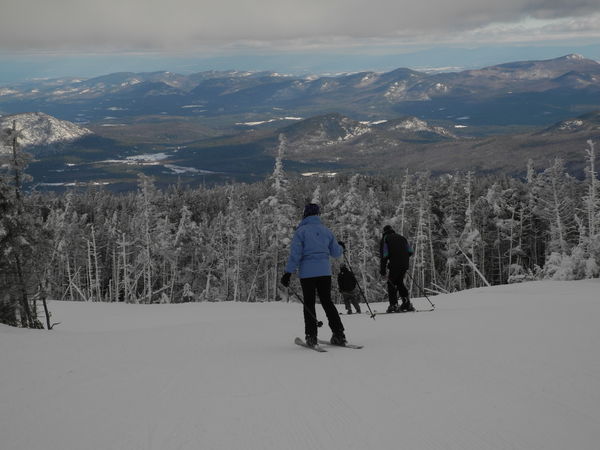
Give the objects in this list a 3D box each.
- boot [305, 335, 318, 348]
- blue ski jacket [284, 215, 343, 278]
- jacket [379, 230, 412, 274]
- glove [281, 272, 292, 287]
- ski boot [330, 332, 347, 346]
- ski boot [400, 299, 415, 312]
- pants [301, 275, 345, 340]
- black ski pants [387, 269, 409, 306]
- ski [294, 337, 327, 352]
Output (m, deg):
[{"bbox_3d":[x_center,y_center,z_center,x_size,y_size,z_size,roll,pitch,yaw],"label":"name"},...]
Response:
[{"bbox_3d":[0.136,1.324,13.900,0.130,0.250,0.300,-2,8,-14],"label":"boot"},{"bbox_3d":[0.159,0.253,13.870,0.660,0.750,0.450,-2,8,-12],"label":"blue ski jacket"},{"bbox_3d":[1.847,0.522,22.800,0.540,0.800,0.460,-5,9,-32],"label":"jacket"},{"bbox_3d":[-0.159,0.641,13.870,0.120,0.170,0.130,-2,8,-12],"label":"glove"},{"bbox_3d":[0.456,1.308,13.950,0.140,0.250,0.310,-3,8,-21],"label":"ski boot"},{"bbox_3d":[2.084,1.551,22.850,0.140,0.280,0.310,-7,11,-44],"label":"ski boot"},{"bbox_3d":[0.265,0.902,13.900,0.480,0.840,0.360,-2,8,-13],"label":"pants"},{"bbox_3d":[1.886,1.180,22.800,0.360,0.790,0.350,-6,10,-38],"label":"black ski pants"},{"bbox_3d":[0.130,1.427,13.900,0.110,0.090,1.500,-2,-2,-13],"label":"ski"}]

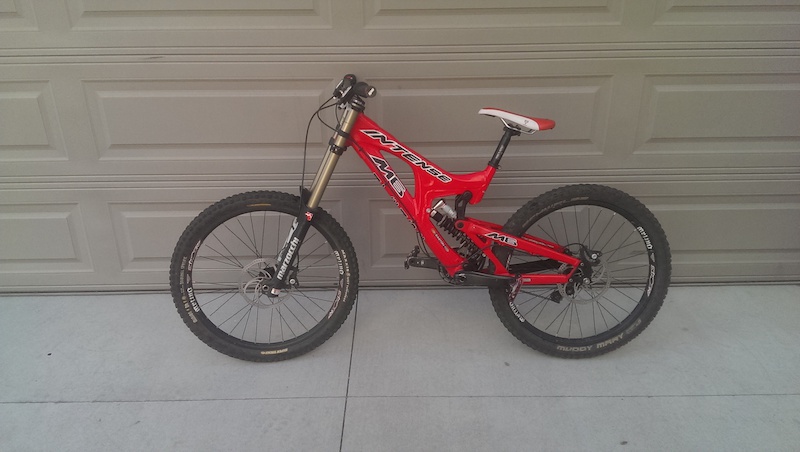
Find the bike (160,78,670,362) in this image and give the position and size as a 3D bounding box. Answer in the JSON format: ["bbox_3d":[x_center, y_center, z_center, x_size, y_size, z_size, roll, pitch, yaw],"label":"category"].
[{"bbox_3d":[0.089,0.001,2.172,1.840,1.060,0.750,-1,14,0],"label":"bike"}]

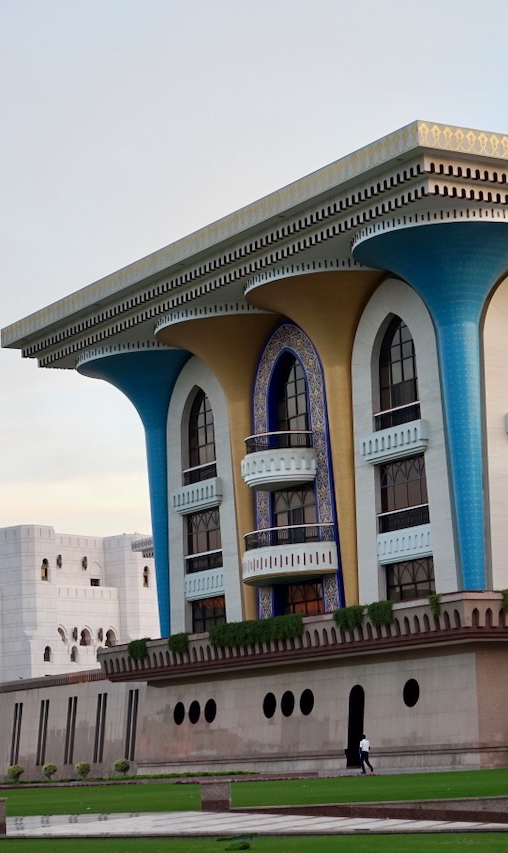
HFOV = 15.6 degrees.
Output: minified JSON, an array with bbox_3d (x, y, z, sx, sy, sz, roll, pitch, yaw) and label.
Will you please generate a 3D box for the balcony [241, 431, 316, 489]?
[{"bbox_3d":[0.934,1.868,94.658,2.800,2.750,4.500,4,-12,-33],"label":"balcony"}]

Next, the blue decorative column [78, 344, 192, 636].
[{"bbox_3d":[-5.308,4.485,106.696,9.300,17.300,9.300,-3,-10,0],"label":"blue decorative column"}]

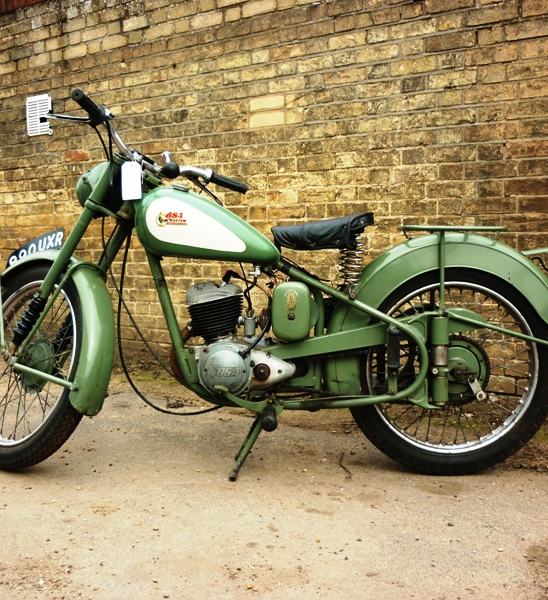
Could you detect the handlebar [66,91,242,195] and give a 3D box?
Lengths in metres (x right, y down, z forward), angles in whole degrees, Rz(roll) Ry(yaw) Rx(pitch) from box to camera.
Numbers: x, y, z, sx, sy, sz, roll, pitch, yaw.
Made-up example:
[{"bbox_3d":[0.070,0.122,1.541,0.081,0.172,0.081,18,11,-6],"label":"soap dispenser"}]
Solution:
[{"bbox_3d":[-0.326,-0.425,2.220,0.140,0.115,0.670,5,-12,41],"label":"handlebar"}]

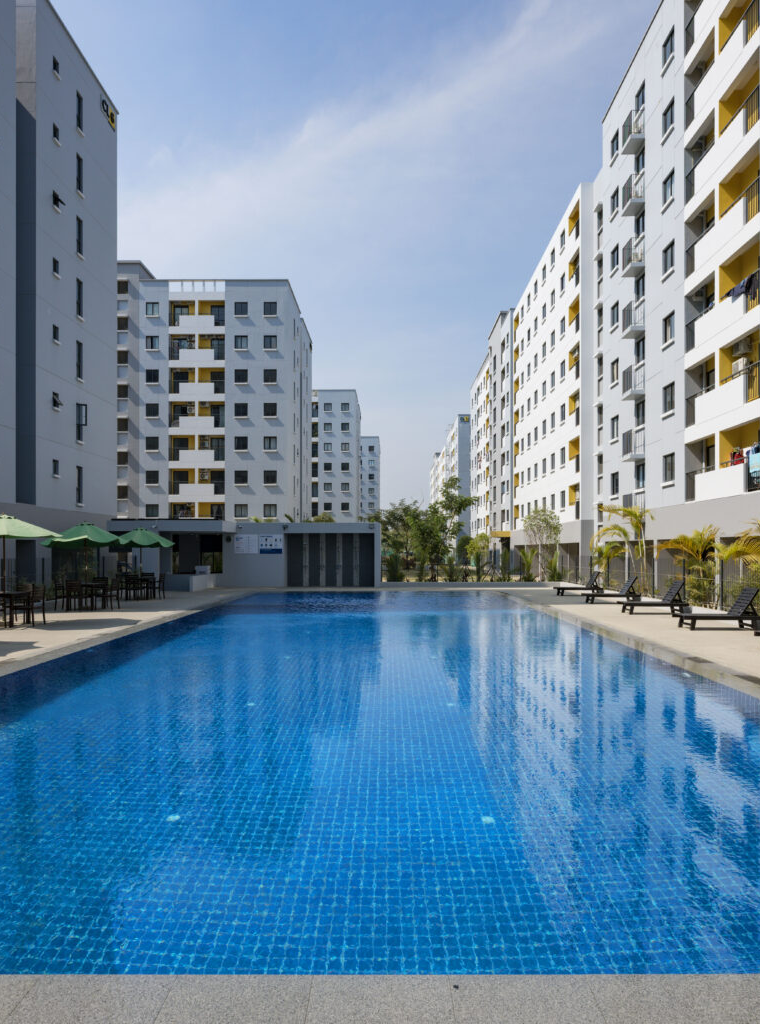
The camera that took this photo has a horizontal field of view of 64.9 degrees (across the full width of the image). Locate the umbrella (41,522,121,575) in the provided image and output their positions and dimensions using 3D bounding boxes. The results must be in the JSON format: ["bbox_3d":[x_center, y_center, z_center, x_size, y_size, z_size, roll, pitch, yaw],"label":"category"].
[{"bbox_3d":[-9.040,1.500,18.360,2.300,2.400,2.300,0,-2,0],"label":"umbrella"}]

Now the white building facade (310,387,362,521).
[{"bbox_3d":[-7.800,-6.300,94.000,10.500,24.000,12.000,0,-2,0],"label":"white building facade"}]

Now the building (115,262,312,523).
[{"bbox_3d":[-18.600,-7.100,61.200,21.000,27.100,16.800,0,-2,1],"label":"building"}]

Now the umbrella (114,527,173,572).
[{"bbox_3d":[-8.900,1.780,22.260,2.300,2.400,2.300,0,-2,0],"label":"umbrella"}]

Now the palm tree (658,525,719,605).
[{"bbox_3d":[9.211,1.663,17.800,1.700,2.500,1.650,0,-2,1],"label":"palm tree"}]

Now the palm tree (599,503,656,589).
[{"bbox_3d":[9.044,1.408,21.900,1.950,3.400,1.800,0,-2,1],"label":"palm tree"}]

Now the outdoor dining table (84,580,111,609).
[{"bbox_3d":[-8.821,2.564,18.100,0.880,0.770,0.880,0,-2,1],"label":"outdoor dining table"}]

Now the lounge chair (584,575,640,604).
[{"bbox_3d":[7.950,2.640,20.400,1.850,0.900,0.650,0,-2,0],"label":"lounge chair"}]

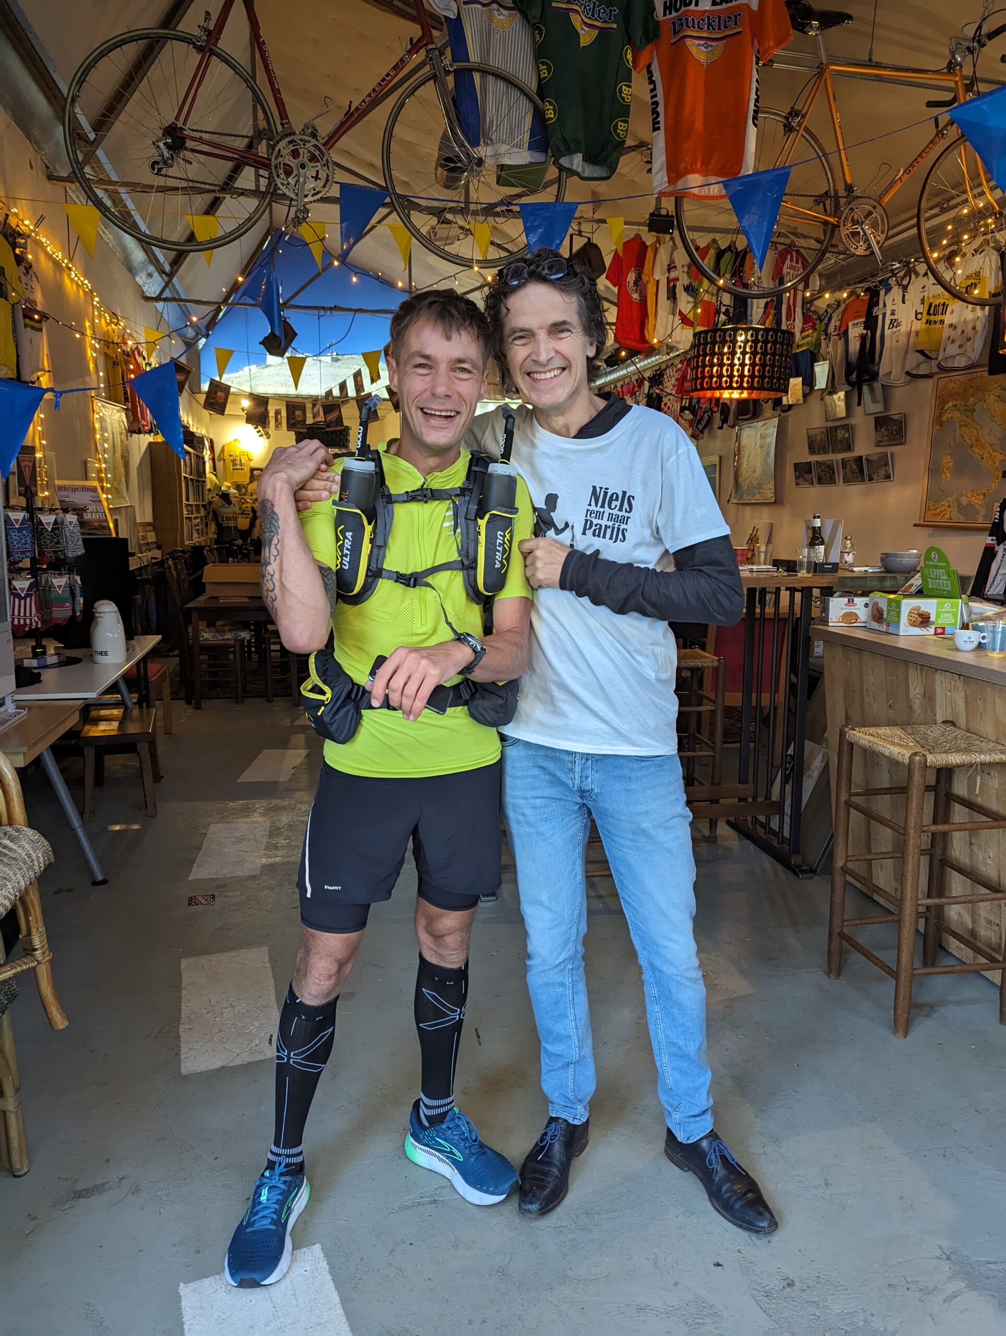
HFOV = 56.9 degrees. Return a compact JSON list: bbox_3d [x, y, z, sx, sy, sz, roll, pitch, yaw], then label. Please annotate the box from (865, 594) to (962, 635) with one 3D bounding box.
[{"bbox_3d":[1.505,-0.198,3.409,0.220,0.127,0.245,0,9,-3],"label":"box"}]

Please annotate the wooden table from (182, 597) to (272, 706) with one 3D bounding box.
[{"bbox_3d":[-2.000,-0.150,7.362,0.900,0.750,1.200,-2,9,-10],"label":"wooden table"}]

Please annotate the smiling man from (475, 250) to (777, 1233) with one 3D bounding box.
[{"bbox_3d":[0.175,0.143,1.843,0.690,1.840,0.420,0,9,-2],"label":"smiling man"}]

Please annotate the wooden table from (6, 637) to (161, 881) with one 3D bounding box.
[{"bbox_3d":[-2.080,0.337,4.209,0.800,0.740,1.720,-2,9,-13],"label":"wooden table"}]

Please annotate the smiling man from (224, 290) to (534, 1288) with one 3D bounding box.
[{"bbox_3d":[-0.220,0.203,1.751,0.550,1.750,0.480,-1,9,-8],"label":"smiling man"}]

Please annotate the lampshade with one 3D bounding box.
[{"bbox_3d":[1.075,-1.380,4.190,0.440,0.255,0.440,0,9,0],"label":"lampshade"}]

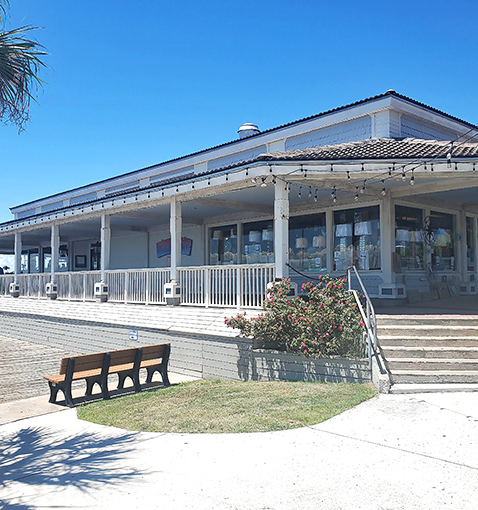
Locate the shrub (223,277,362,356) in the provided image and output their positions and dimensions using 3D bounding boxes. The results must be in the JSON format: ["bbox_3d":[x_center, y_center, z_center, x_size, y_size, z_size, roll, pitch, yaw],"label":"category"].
[{"bbox_3d":[1.130,1.170,9.937,2.400,1.500,1.500,-2,-4,30],"label":"shrub"}]

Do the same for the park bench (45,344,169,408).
[{"bbox_3d":[-2.409,2.196,9.624,0.680,0.820,2.430,-3,-4,39],"label":"park bench"}]

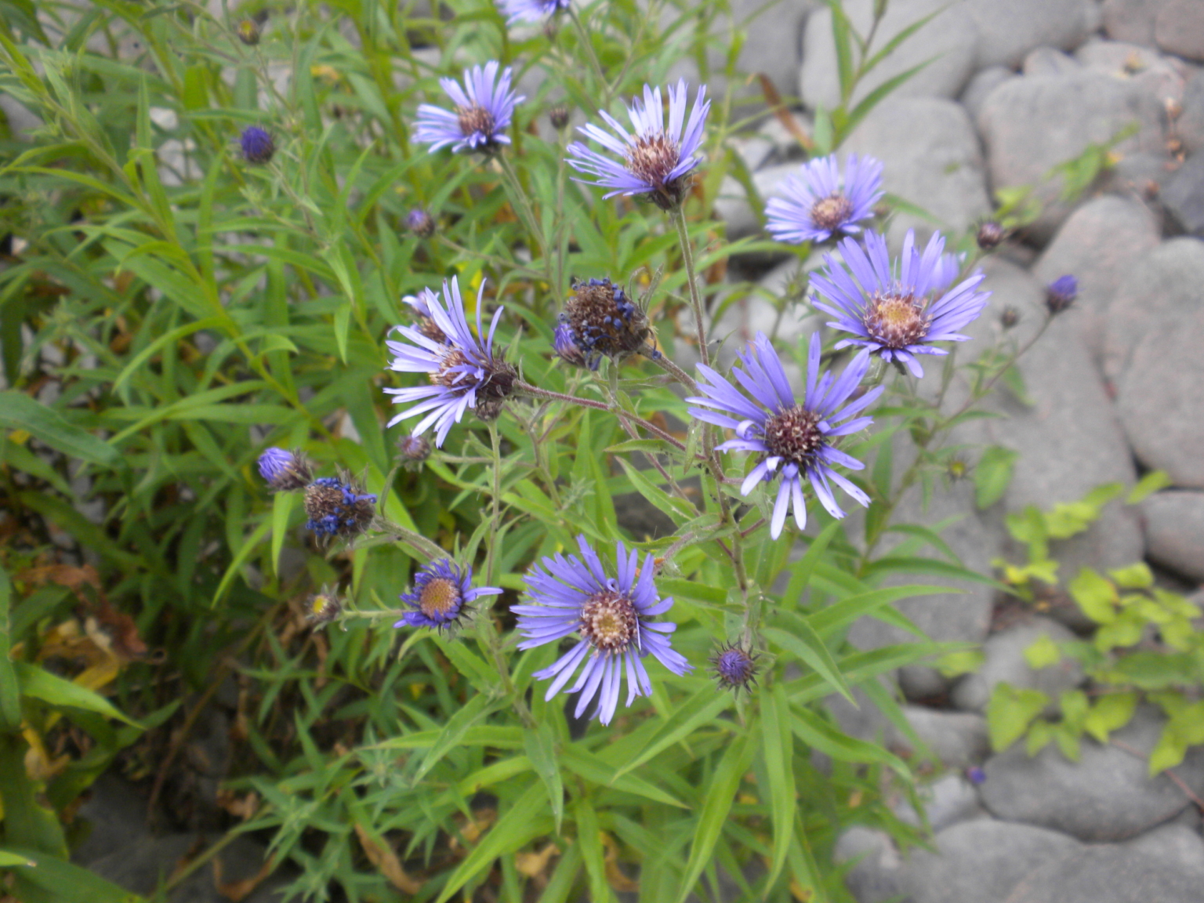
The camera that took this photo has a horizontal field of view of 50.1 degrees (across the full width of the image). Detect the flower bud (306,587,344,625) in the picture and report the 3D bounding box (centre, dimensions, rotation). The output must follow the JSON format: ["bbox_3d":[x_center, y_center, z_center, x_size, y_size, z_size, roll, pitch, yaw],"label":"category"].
[{"bbox_3d":[-0.073,0.041,0.340,0.009,0.009,0.009,13,24,-48],"label":"flower bud"}]

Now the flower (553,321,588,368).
[{"bbox_3d":[-0.008,-0.027,0.330,0.010,0.012,0.010,-25,23,22],"label":"flower"}]

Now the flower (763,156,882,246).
[{"bbox_3d":[0.085,-0.096,0.490,0.044,0.017,0.040,-7,54,9],"label":"flower"}]

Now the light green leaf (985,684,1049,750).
[{"bbox_3d":[0.209,0.134,0.650,0.031,0.008,0.036,10,61,6],"label":"light green leaf"}]

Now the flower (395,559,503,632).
[{"bbox_3d":[-0.044,0.041,0.365,0.028,0.013,0.019,24,91,24],"label":"flower"}]

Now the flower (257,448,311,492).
[{"bbox_3d":[-0.083,0.004,0.335,0.013,0.010,0.010,19,38,-21],"label":"flower"}]

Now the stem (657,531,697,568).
[{"bbox_3d":[0.021,0.028,0.365,0.003,0.003,0.016,38,66,25],"label":"stem"}]

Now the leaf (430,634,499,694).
[{"bbox_3d":[-0.042,0.065,0.390,0.025,0.004,0.007,42,60,-15],"label":"leaf"}]

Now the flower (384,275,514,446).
[{"bbox_3d":[-0.036,-0.022,0.310,0.025,0.038,0.036,13,37,-25],"label":"flower"}]

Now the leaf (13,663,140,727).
[{"bbox_3d":[-0.196,0.091,0.480,0.051,0.008,0.013,25,50,6],"label":"leaf"}]

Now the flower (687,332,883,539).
[{"bbox_3d":[0.045,-0.004,0.320,0.048,0.019,0.050,-2,72,7],"label":"flower"}]

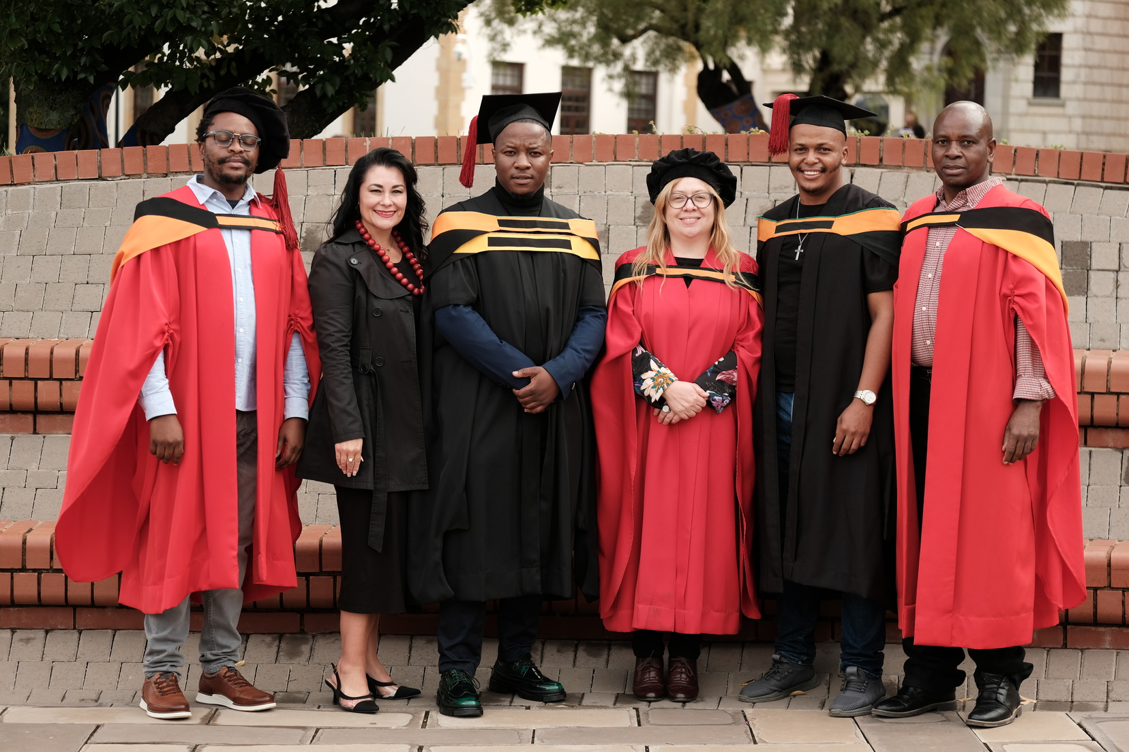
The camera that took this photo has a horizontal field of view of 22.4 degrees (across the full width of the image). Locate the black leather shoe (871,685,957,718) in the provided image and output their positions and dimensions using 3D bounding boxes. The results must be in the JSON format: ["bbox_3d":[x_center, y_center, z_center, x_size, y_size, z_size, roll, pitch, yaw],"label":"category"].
[{"bbox_3d":[1.003,0.913,8.180,0.290,0.125,0.107,0,3,-32],"label":"black leather shoe"}]

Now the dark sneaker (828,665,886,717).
[{"bbox_3d":[0.846,0.908,8.230,0.107,0.117,0.288,3,3,30],"label":"dark sneaker"}]

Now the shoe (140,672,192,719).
[{"bbox_3d":[-1.167,0.914,8.310,0.110,0.115,0.300,-2,5,-24],"label":"shoe"}]

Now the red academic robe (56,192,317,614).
[{"bbox_3d":[-1.107,0.056,8.420,0.770,1.240,0.480,-1,3,-14],"label":"red academic robe"}]

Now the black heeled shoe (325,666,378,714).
[{"bbox_3d":[-0.622,0.908,8.300,0.085,0.120,0.235,-4,6,-37],"label":"black heeled shoe"}]

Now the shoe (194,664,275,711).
[{"bbox_3d":[-0.940,0.893,8.170,0.288,0.112,0.107,4,4,40],"label":"shoe"}]

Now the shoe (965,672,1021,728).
[{"bbox_3d":[1.221,0.921,8.120,0.107,0.125,0.290,3,3,30],"label":"shoe"}]

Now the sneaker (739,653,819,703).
[{"bbox_3d":[0.640,0.893,8.500,0.300,0.120,0.107,-7,11,-40],"label":"sneaker"}]

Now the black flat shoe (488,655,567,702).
[{"bbox_3d":[-0.109,0.878,8.290,0.293,0.117,0.110,4,4,41],"label":"black flat shoe"}]

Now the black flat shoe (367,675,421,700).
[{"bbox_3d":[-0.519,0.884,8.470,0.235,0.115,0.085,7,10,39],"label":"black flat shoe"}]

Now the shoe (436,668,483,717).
[{"bbox_3d":[-0.302,0.904,8.170,0.110,0.117,0.293,1,3,-12],"label":"shoe"}]

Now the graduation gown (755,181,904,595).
[{"bbox_3d":[0.761,0.036,8.360,0.440,1.200,0.360,3,3,25],"label":"graduation gown"}]

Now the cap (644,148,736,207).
[{"bbox_3d":[0.369,-0.577,8.330,0.262,0.145,0.265,2,-9,2],"label":"cap"}]

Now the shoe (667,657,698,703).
[{"bbox_3d":[0.352,0.888,8.540,0.095,0.105,0.265,0,10,0],"label":"shoe"}]

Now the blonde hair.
[{"bbox_3d":[0.366,-0.441,8.500,0.315,0.350,0.220,0,3,0],"label":"blonde hair"}]

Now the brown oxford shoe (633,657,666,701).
[{"bbox_3d":[0.252,0.886,8.540,0.095,0.105,0.265,0,10,0],"label":"brown oxford shoe"}]

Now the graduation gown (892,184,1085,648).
[{"bbox_3d":[1.211,0.097,8.150,0.520,1.300,0.420,3,3,30],"label":"graduation gown"}]

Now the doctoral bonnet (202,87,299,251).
[{"bbox_3d":[-0.925,-0.606,8.400,0.280,0.470,0.280,-1,3,-12],"label":"doctoral bonnet"}]

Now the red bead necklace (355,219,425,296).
[{"bbox_3d":[-0.498,-0.343,8.130,0.165,0.230,0.180,-1,4,-38],"label":"red bead necklace"}]

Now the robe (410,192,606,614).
[{"bbox_3d":[-0.169,0.046,8.430,0.580,1.200,0.400,0,3,-2],"label":"robe"}]

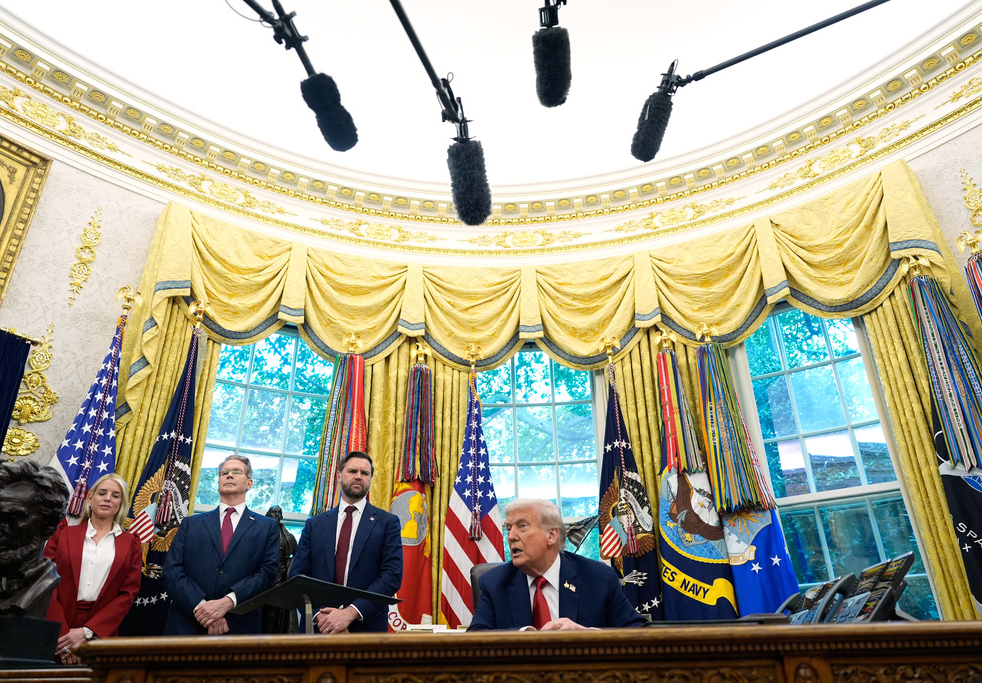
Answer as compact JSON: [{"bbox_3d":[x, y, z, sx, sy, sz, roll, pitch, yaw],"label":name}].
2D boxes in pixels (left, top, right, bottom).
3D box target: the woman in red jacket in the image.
[{"bbox_3d":[-1.958,1.430,3.129,0.470,1.688,0.320,18,-31,-34],"label":"woman in red jacket"}]

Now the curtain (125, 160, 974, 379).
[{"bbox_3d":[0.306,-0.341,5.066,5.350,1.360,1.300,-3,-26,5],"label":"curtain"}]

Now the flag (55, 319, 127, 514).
[{"bbox_3d":[-2.227,0.787,3.752,0.480,2.100,0.300,19,-32,-35],"label":"flag"}]

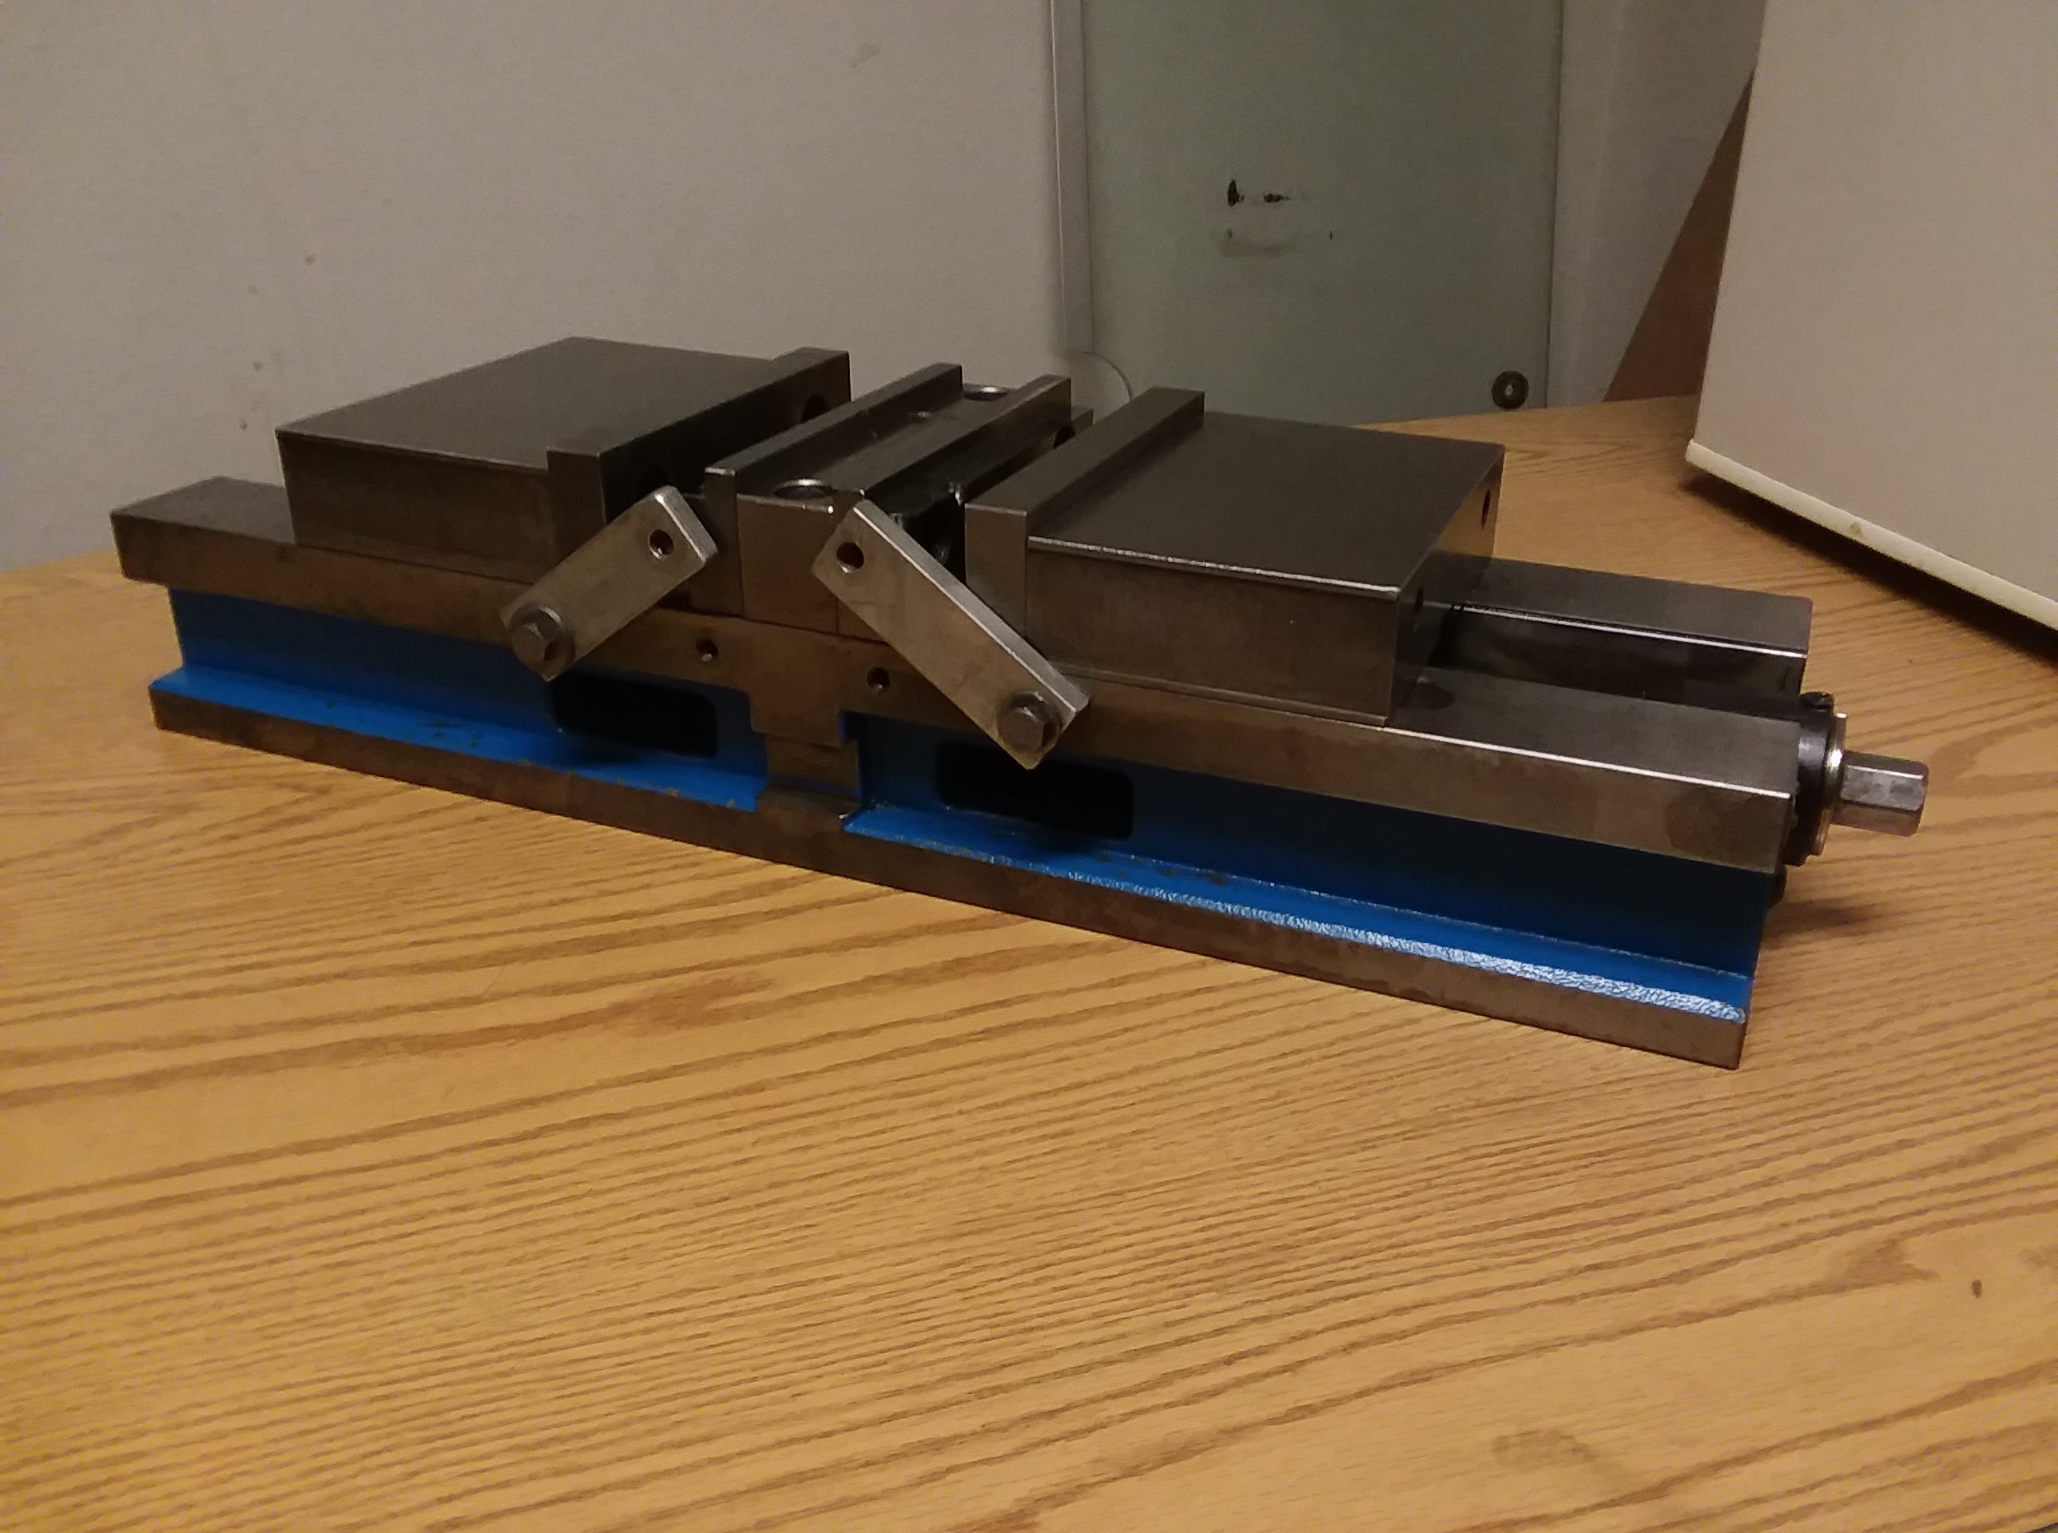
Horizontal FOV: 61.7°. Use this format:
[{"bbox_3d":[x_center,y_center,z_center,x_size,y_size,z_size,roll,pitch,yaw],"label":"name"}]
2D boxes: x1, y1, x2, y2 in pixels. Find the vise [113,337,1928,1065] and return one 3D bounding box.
[{"bbox_3d":[-0.026,-0.048,0.557,0.572,0.121,0.169,11,27,21],"label":"vise"}]

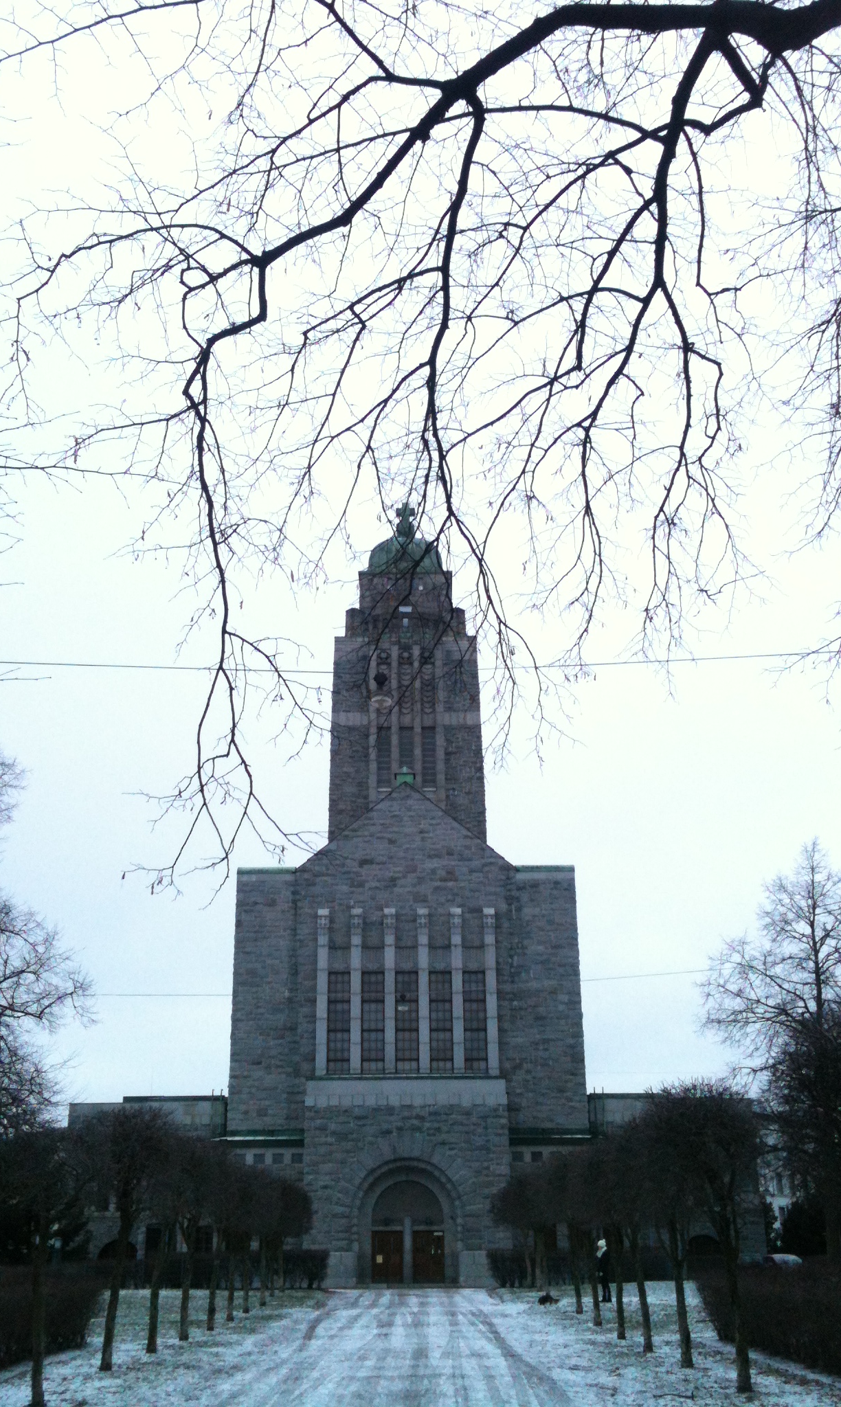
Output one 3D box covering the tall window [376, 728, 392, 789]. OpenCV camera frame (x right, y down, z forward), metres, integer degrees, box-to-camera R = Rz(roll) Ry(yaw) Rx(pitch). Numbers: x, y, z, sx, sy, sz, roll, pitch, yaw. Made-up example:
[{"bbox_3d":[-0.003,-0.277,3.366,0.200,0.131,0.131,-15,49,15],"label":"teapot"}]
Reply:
[{"bbox_3d":[-2.893,4.297,111.752,1.200,5.055,0.300,0,-22,-1],"label":"tall window"}]

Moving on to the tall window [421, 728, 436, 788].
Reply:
[{"bbox_3d":[0.648,4.277,111.789,1.200,5.011,0.300,0,-22,-1],"label":"tall window"}]

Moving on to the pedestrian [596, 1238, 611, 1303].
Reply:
[{"bbox_3d":[5.279,16.305,40.914,0.380,1.702,0.480,-3,-22,5],"label":"pedestrian"}]

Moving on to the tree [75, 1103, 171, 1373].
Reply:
[{"bbox_3d":[-4.188,7.461,20.038,1.400,3.556,1.400,0,-22,-1],"label":"tree"}]

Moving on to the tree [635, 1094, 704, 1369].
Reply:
[{"bbox_3d":[3.835,8.020,21.819,1.300,3.935,1.350,0,-22,-1],"label":"tree"}]

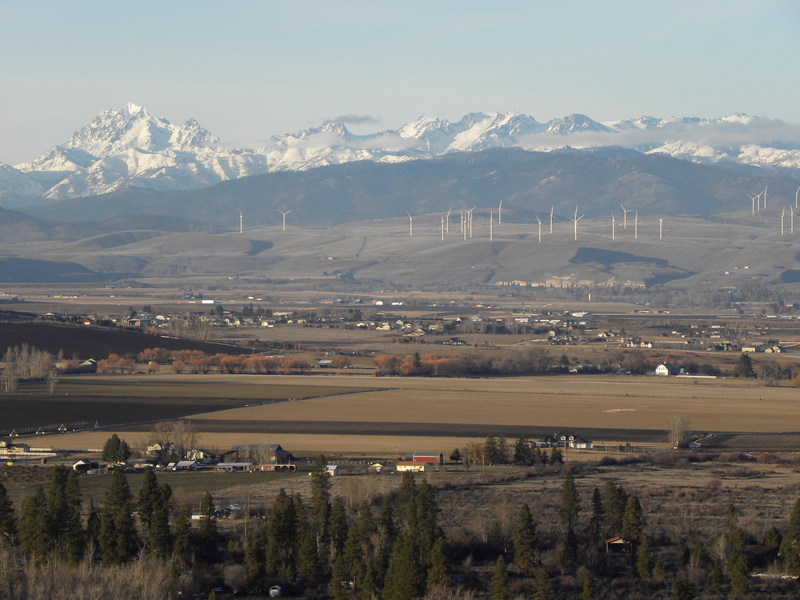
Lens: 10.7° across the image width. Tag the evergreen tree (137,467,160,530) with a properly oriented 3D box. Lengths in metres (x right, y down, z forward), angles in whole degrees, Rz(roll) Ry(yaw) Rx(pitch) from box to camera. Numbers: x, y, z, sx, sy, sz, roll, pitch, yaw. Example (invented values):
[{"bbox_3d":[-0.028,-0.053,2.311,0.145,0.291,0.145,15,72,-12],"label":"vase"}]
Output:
[{"bbox_3d":[-90.150,73.090,1527.270,8.800,26.580,8.800,0,1,0],"label":"evergreen tree"}]

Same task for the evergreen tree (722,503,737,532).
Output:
[{"bbox_3d":[135.210,90.180,1744.920,5.200,13.750,5.200,0,1,0],"label":"evergreen tree"}]

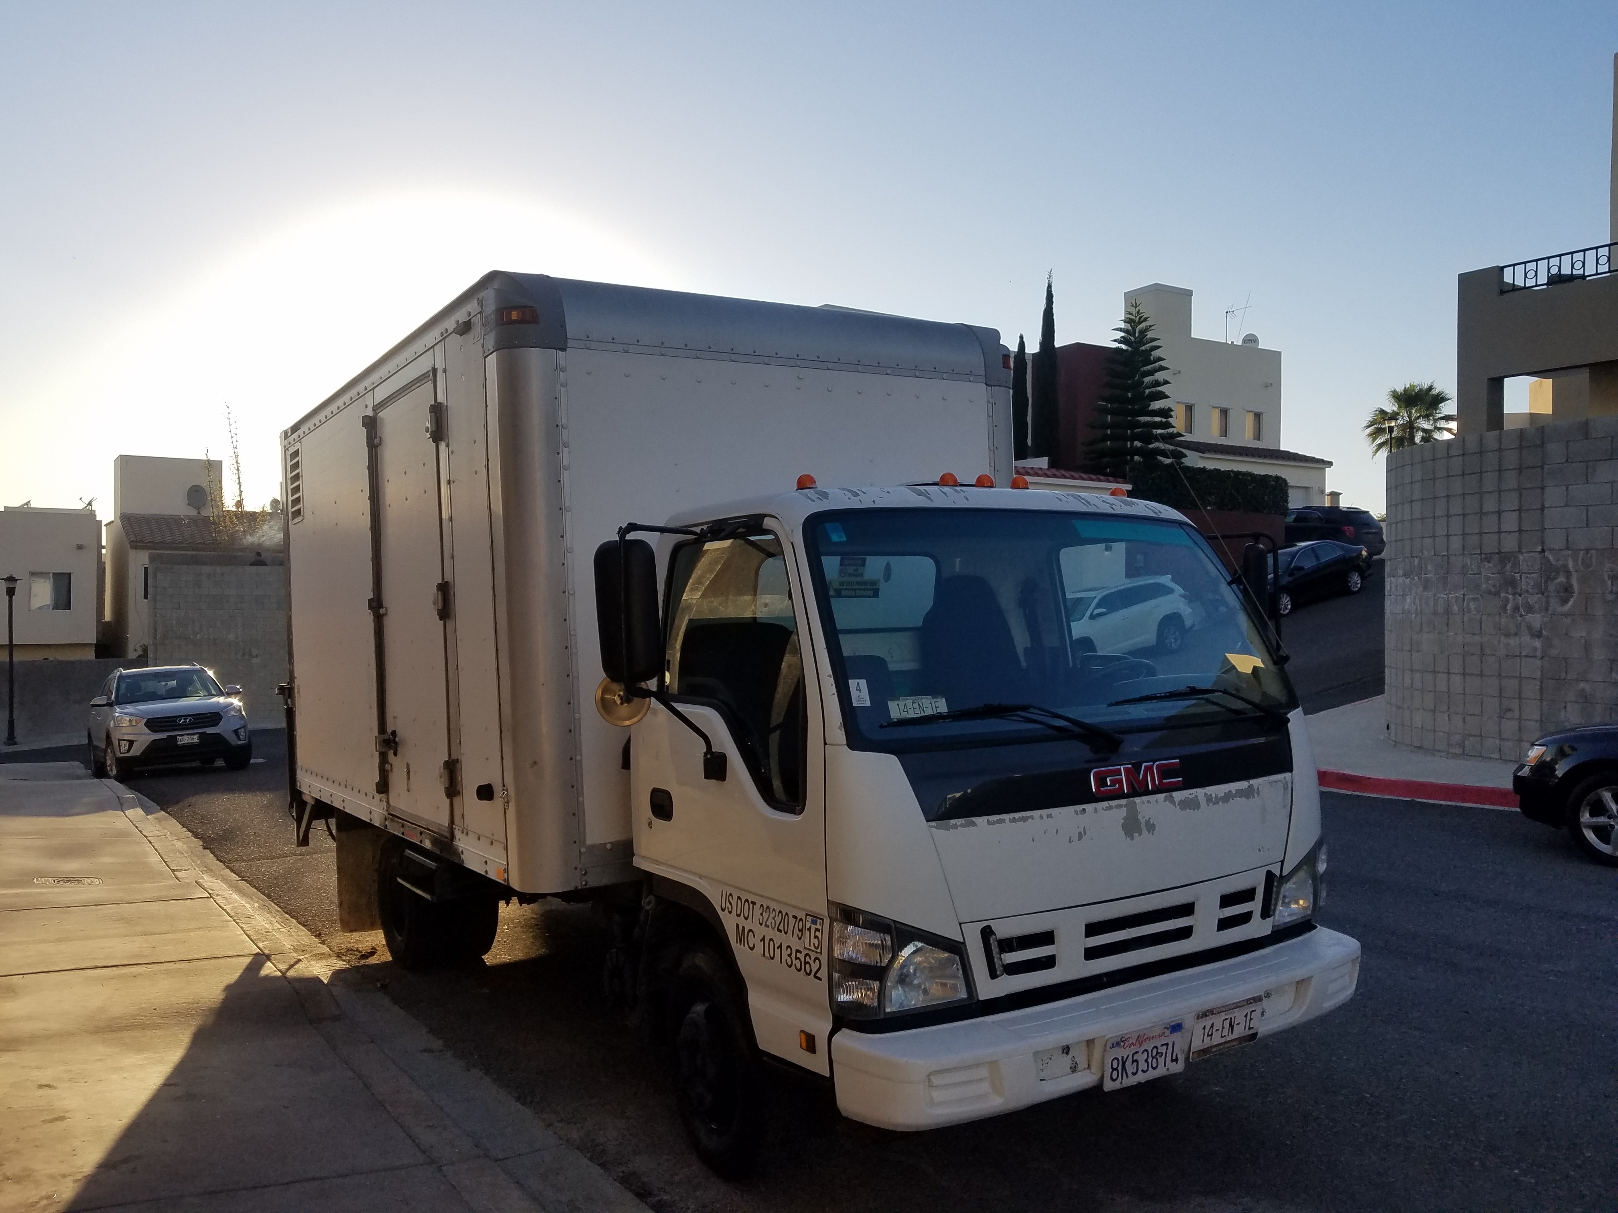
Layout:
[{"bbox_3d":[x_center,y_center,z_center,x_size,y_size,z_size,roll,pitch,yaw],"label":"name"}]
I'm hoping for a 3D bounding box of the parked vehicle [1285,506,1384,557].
[{"bbox_3d":[14.800,-2.170,37.000,1.840,1.700,4.700,-6,6,-42],"label":"parked vehicle"}]

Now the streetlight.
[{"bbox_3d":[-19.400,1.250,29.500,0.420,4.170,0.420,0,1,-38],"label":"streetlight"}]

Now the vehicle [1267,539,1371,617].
[{"bbox_3d":[11.150,-0.750,28.400,4.800,1.470,1.830,-14,11,-34],"label":"vehicle"}]

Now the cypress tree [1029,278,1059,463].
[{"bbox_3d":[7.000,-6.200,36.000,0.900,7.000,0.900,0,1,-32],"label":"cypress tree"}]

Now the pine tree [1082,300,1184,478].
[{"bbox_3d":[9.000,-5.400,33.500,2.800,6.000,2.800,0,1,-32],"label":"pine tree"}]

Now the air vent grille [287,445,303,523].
[{"bbox_3d":[-3.216,-0.773,7.596,0.040,0.462,0.428,-2,-1,-33],"label":"air vent grille"}]

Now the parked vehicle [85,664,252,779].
[{"bbox_3d":[-10.050,1.720,18.950,1.800,1.630,4.270,-2,0,-36],"label":"parked vehicle"}]

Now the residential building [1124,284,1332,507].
[{"bbox_3d":[13.400,-6.000,42.900,7.000,9.200,6.500,0,1,-32],"label":"residential building"}]

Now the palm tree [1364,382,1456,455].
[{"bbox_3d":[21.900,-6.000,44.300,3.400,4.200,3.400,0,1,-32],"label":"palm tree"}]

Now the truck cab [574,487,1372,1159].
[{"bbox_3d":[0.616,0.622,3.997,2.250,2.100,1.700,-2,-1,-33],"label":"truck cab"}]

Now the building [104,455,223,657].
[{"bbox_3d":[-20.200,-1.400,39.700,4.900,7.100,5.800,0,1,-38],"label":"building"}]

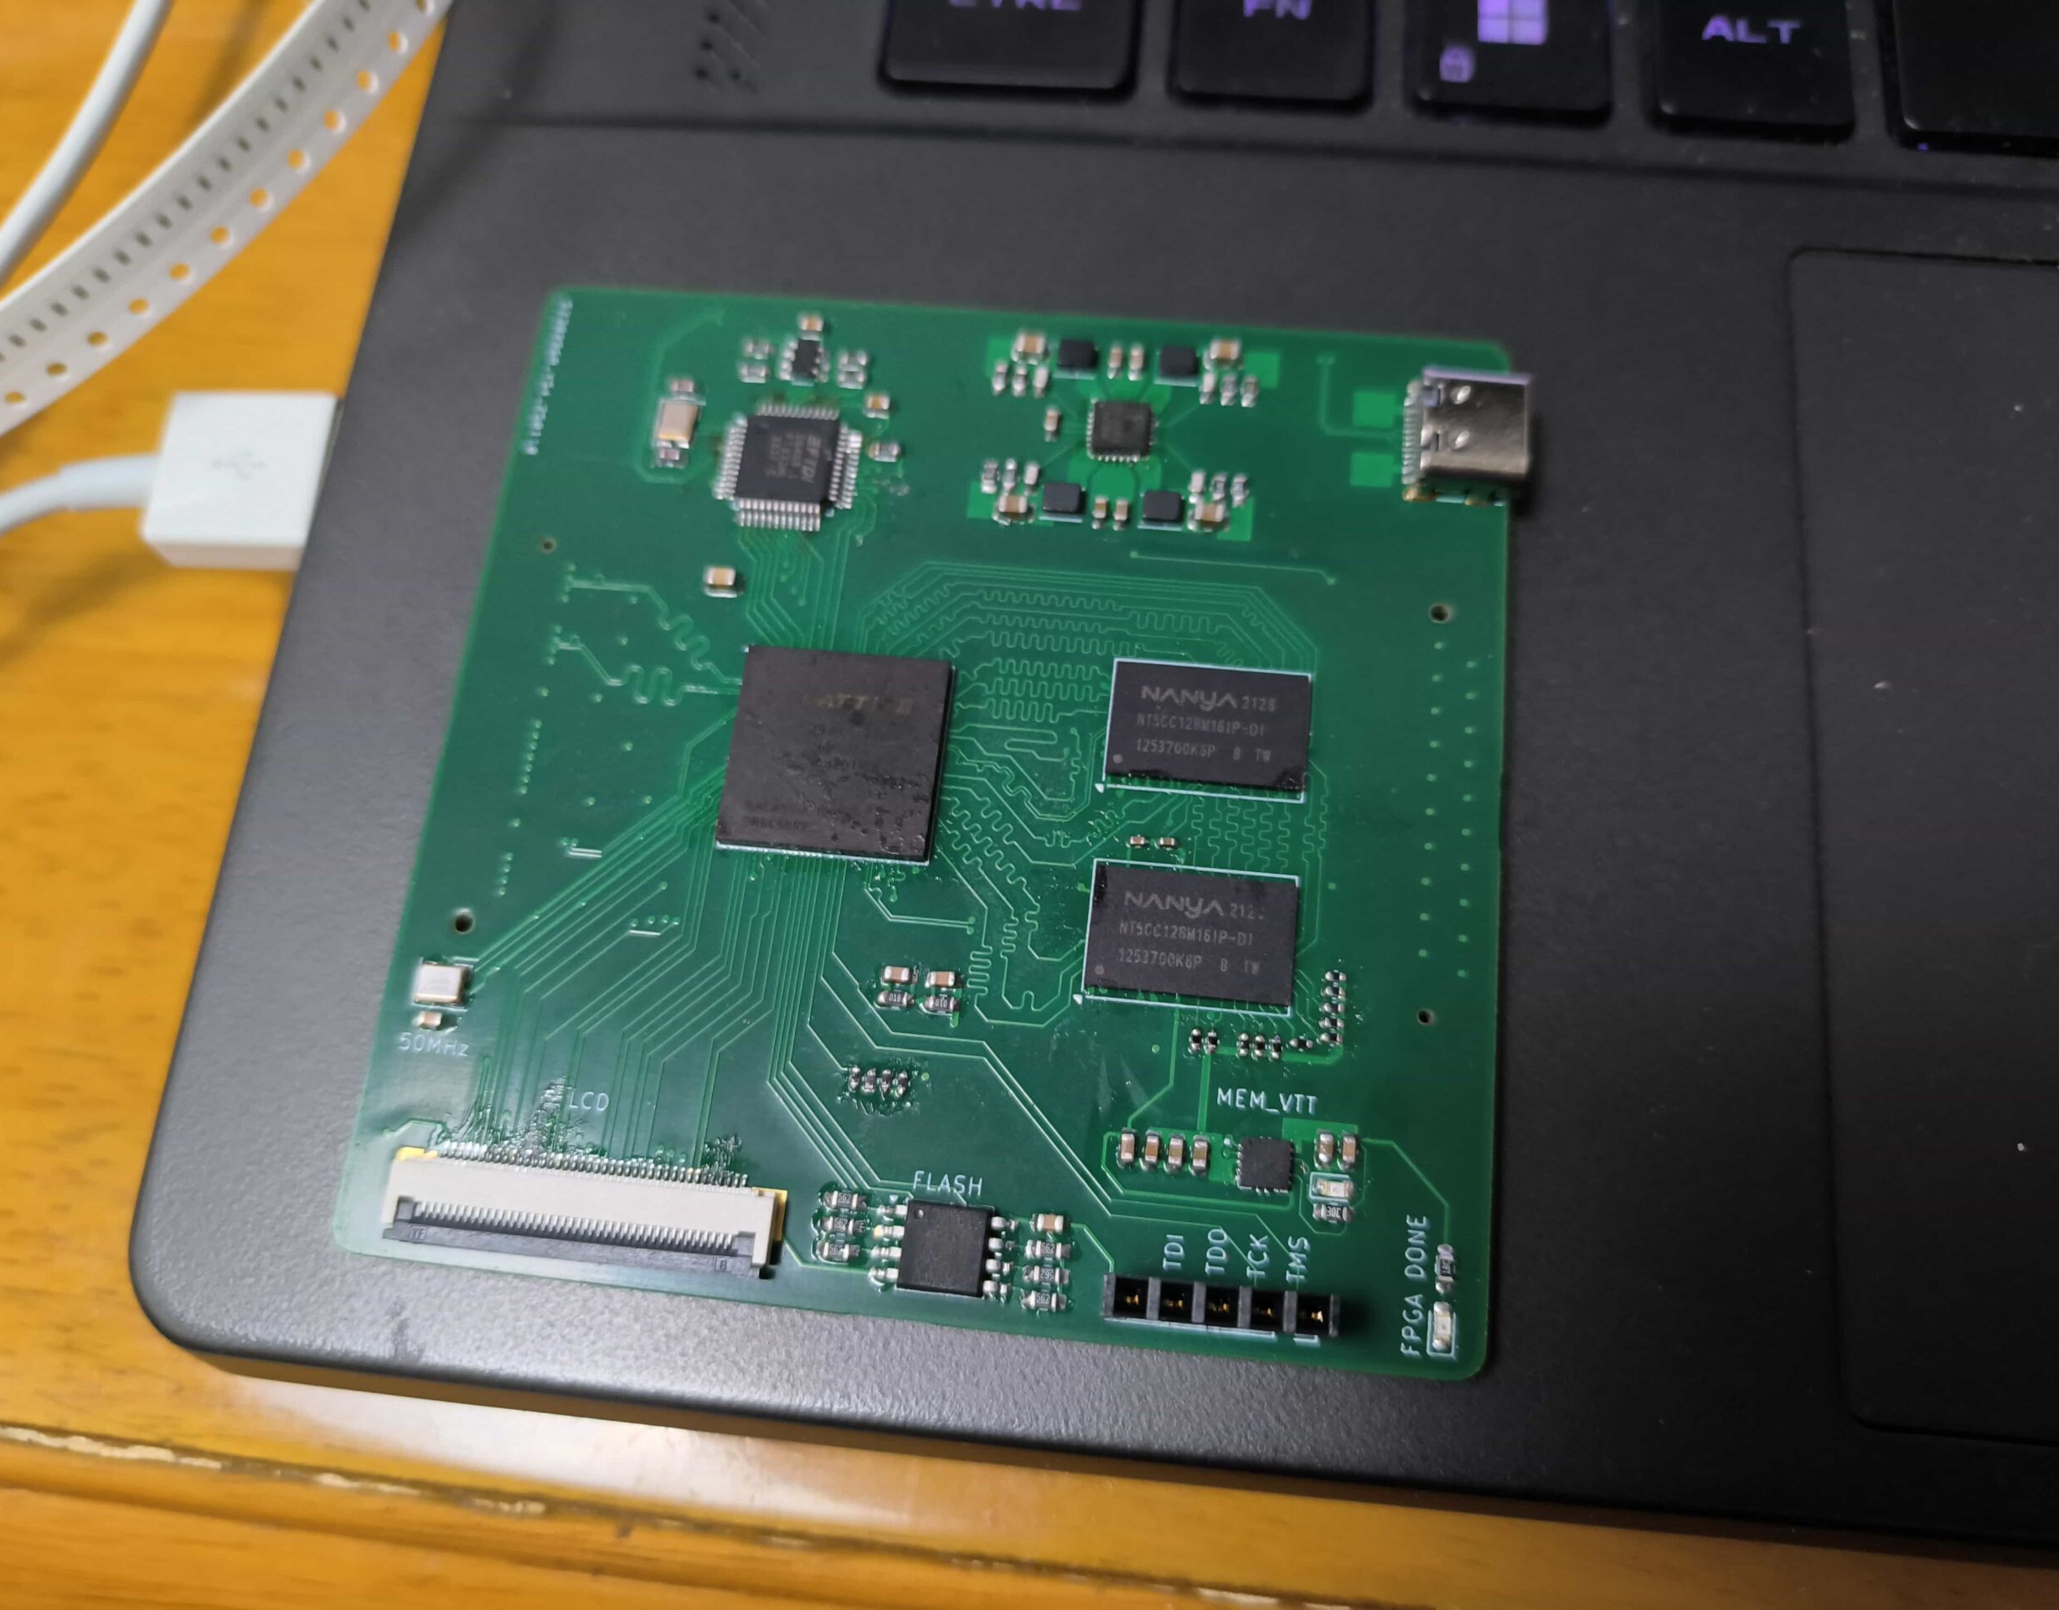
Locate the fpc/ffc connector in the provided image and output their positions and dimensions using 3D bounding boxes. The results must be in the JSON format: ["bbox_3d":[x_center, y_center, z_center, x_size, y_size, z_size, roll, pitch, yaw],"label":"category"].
[{"bbox_3d":[-0.028,0.025,0.088,0.025,0.002,0.006,5,74,5],"label":"fpc/ffc connector"}]

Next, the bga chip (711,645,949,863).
[{"bbox_3d":[-0.013,-0.004,0.096,0.014,0.001,0.014,5,74,5],"label":"bga chip"}]

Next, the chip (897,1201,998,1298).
[{"bbox_3d":[-0.005,0.027,0.086,0.005,0.002,0.005,5,74,5],"label":"chip"}]

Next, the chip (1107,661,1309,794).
[{"bbox_3d":[0.012,-0.005,0.095,0.013,0.001,0.008,5,74,5],"label":"chip"}]

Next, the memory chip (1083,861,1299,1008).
[{"bbox_3d":[0.010,0.008,0.091,0.013,0.001,0.008,5,74,5],"label":"memory chip"}]

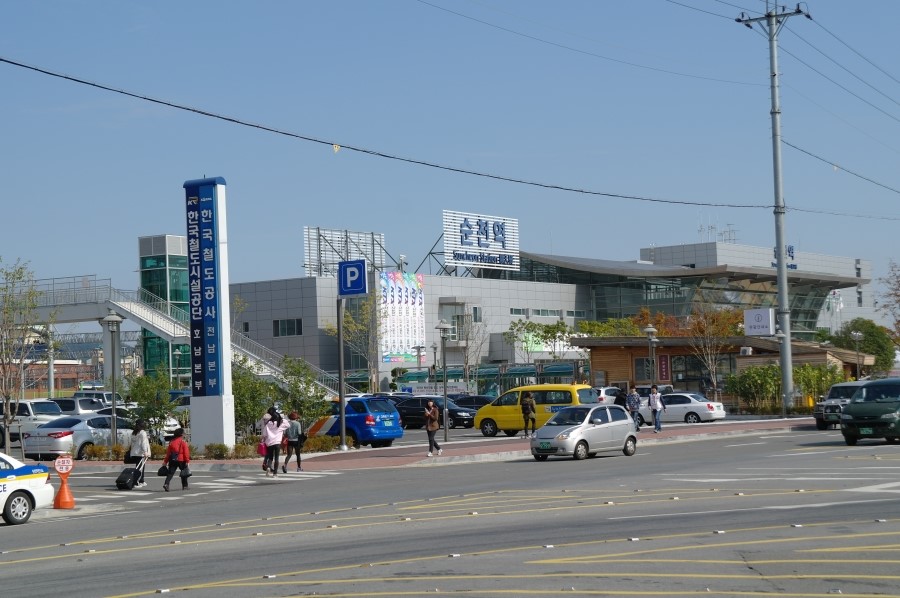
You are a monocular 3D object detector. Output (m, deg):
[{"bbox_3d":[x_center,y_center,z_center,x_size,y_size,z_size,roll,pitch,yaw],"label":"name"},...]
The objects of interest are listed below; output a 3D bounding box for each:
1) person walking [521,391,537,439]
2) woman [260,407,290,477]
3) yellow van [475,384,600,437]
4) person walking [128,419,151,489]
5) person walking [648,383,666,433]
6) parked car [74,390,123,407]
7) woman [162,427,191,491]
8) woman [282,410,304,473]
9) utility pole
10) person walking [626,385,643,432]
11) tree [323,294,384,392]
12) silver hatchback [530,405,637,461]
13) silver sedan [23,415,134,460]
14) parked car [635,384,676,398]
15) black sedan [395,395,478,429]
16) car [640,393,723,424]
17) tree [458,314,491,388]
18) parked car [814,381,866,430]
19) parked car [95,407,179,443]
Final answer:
[{"bbox_3d":[2.879,4.239,62.800,0.500,1.660,0.450,-4,-3,23],"label":"person walking"},{"bbox_3d":[-4.081,3.344,40.300,0.600,1.660,0.500,-4,-3,25],"label":"woman"},{"bbox_3d":[3.170,4.180,64.700,4.850,1.940,1.820,-4,-4,34],"label":"yellow van"},{"bbox_3d":[-7.310,3.638,40.500,0.480,1.630,0.480,-5,-4,43],"label":"person walking"},{"bbox_3d":[7.747,4.129,64.654,0.600,1.760,0.420,-3,-3,20],"label":"person walking"},{"bbox_3d":[-21.054,6.520,105.000,4.500,1.830,1.750,-5,-4,38],"label":"parked car"},{"bbox_3d":[-6.508,3.777,40.866,0.600,1.520,0.520,-4,-4,30],"label":"woman"},{"bbox_3d":[-4.169,3.762,45.469,0.520,1.640,0.460,-4,-4,30],"label":"woman"},{"bbox_3d":[16.332,-4.287,85.345,3.600,20.200,0.700,-5,-4,38],"label":"utility pole"},{"bbox_3d":[6.941,4.131,65.000,0.500,1.750,0.400,-3,-3,12],"label":"person walking"},{"bbox_3d":[-6.158,3.601,109.985,4.000,7.500,3.700,-2,-3,-3],"label":"tree"},{"bbox_3d":[3.756,3.691,48.061,1.500,1.500,3.500,-5,-4,39],"label":"silver hatchback"},{"bbox_3d":[-12.006,4.627,57.753,1.840,1.460,4.840,-4,-4,31],"label":"silver sedan"},{"bbox_3d":[11.347,5.860,99.000,1.800,1.800,4.500,-4,-4,36],"label":"parked car"},{"bbox_3d":[-0.641,5.967,90.409,4.750,1.680,1.840,-4,-4,32],"label":"black sedan"},{"bbox_3d":[9.850,4.920,76.300,4.520,1.430,1.730,-4,-4,30],"label":"car"},{"bbox_3d":[1.594,4.254,115.942,2.150,6.500,2.100,-2,-3,1],"label":"tree"},{"bbox_3d":[15.969,4.161,67.831,1.760,1.850,4.350,-5,-4,37],"label":"parked car"},{"bbox_3d":[-12.431,5.191,68.696,4.500,1.620,1.820,-4,-4,32],"label":"parked car"}]

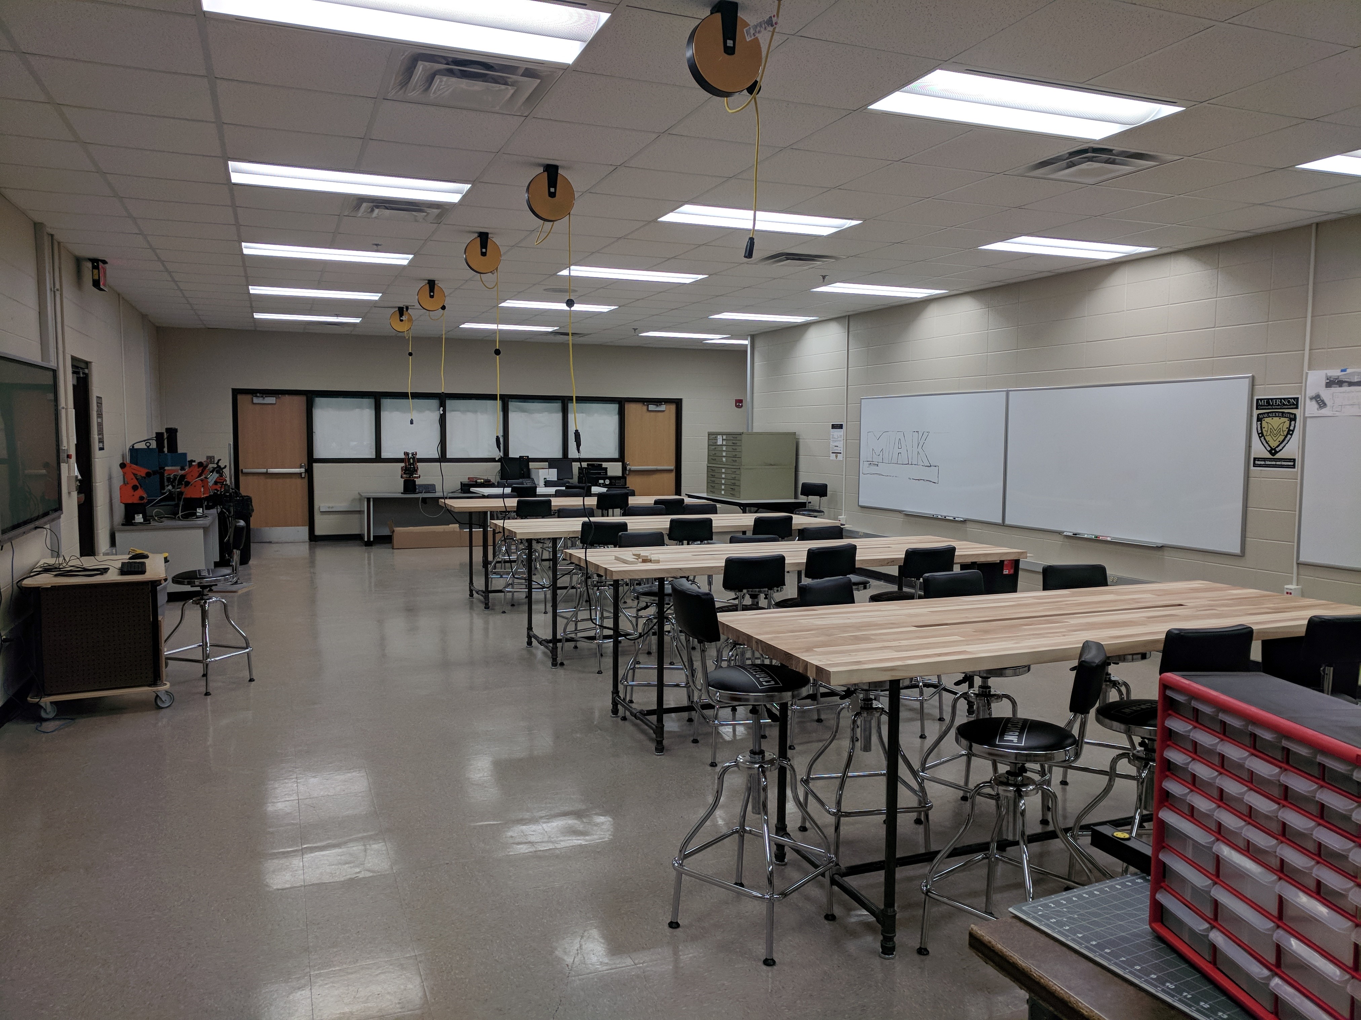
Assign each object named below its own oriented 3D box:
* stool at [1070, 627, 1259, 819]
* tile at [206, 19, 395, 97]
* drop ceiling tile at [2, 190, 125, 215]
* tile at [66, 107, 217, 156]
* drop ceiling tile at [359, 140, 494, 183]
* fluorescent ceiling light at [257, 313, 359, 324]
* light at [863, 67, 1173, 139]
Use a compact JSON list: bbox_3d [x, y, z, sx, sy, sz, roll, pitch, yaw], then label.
[{"bbox_3d":[1.534,0.833,3.329,0.490,1.020,0.510,-1,5,-19],"label":"stool"},{"bbox_3d":[-1.376,-1.622,3.681,0.600,0.018,0.600,-1,5,-22],"label":"tile"},{"bbox_3d":[-3.632,-1.825,6.068,0.600,0.020,0.600,-1,5,-21],"label":"drop ceiling tile"},{"bbox_3d":[-2.394,-1.701,4.595,0.600,0.020,0.600,-1,5,-21],"label":"tile"},{"bbox_3d":[-1.257,-1.728,5.028,0.603,0.024,0.603,-1,5,-22],"label":"drop ceiling tile"},{"bbox_3d":[-4.467,-2.332,12.268,1.200,0.060,0.600,-1,5,-22],"label":"fluorescent ceiling light"},{"bbox_3d":[1.396,-1.647,4.126,1.200,0.070,0.600,-1,5,-21],"label":"light"}]

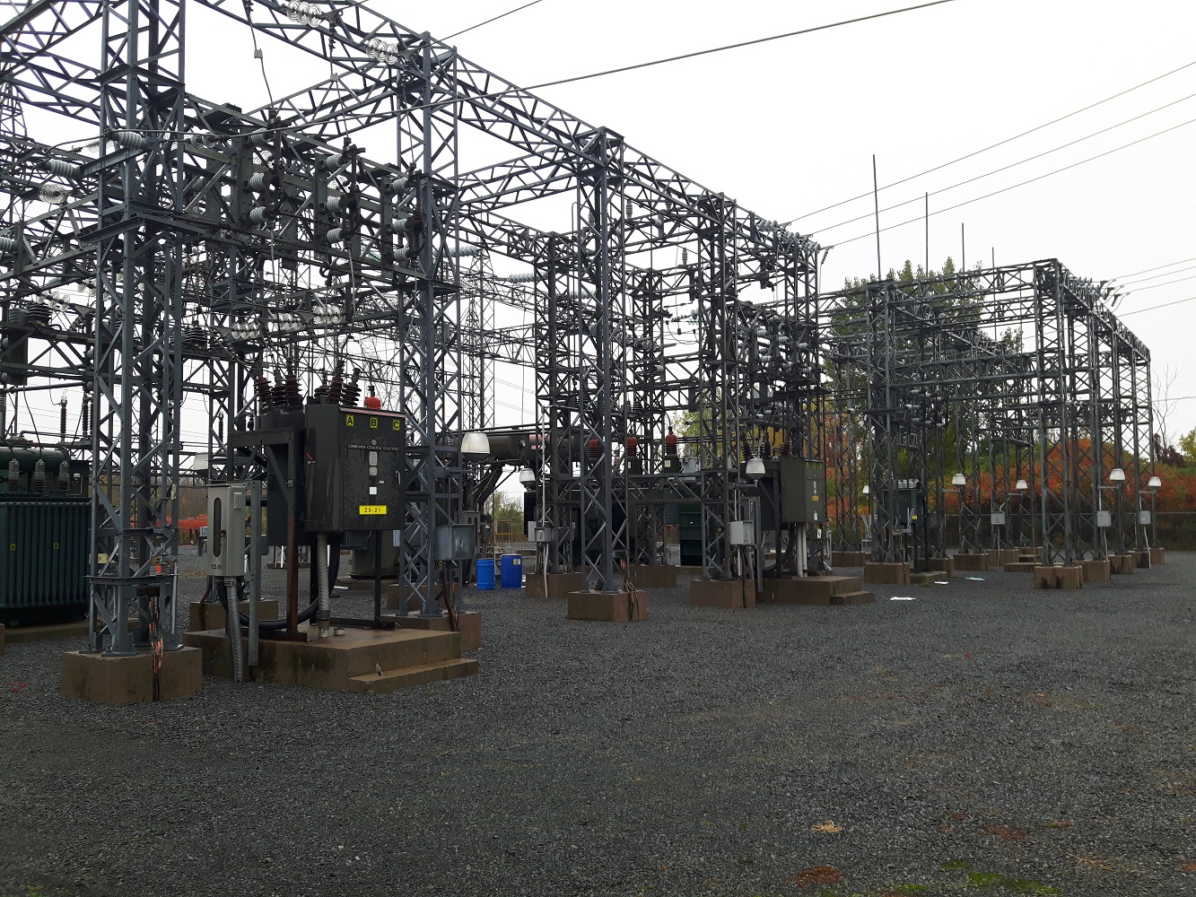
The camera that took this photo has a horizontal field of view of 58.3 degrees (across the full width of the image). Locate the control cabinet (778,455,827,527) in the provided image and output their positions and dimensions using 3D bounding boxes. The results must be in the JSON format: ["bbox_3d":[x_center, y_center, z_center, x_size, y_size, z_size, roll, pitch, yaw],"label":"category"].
[{"bbox_3d":[4.409,0.926,23.126,0.580,1.360,1.030,-3,-4,33],"label":"control cabinet"}]

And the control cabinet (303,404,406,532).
[{"bbox_3d":[-2.854,0.262,12.694,0.600,1.420,1.010,-3,-4,33],"label":"control cabinet"}]

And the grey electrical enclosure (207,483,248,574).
[{"bbox_3d":[-4.177,0.928,12.024,0.360,1.010,0.245,-3,-4,33],"label":"grey electrical enclosure"}]

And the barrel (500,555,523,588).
[{"bbox_3d":[-2.356,3.344,29.100,0.585,0.920,0.585,-1,-4,0],"label":"barrel"}]

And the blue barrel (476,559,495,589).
[{"bbox_3d":[-2.957,3.338,28.300,0.485,0.810,0.485,-1,-4,0],"label":"blue barrel"}]

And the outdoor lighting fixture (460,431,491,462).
[{"bbox_3d":[-1.697,-0.023,14.850,0.405,0.420,0.405,-3,-4,33],"label":"outdoor lighting fixture"}]

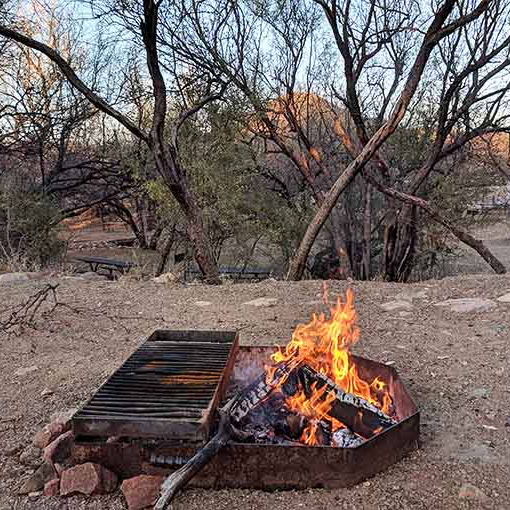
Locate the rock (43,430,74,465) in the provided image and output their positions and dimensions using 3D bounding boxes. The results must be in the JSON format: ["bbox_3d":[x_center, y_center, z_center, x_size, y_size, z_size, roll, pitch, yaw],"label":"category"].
[{"bbox_3d":[-0.701,0.696,1.823,0.098,0.095,0.095,0,8,0],"label":"rock"}]

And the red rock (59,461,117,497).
[{"bbox_3d":[-0.569,0.745,1.744,0.180,0.098,0.110,0,8,0],"label":"red rock"}]

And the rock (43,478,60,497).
[{"bbox_3d":[-0.682,0.771,1.712,0.049,0.050,0.045,0,8,0],"label":"rock"}]

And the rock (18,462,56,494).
[{"bbox_3d":[-0.743,0.754,1.745,0.122,0.078,0.100,0,8,0],"label":"rock"}]

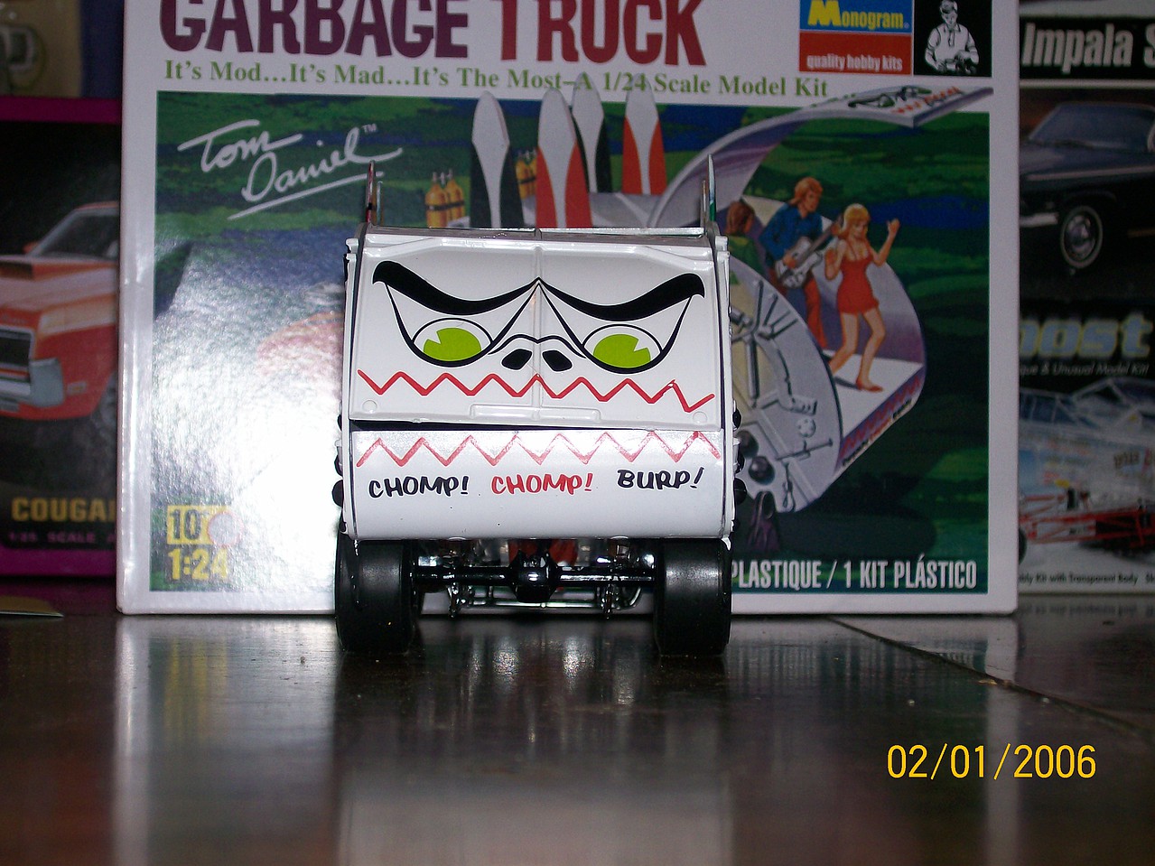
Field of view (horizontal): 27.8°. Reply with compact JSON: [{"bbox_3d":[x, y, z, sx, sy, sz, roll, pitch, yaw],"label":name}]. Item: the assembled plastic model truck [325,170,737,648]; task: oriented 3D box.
[{"bbox_3d":[-0.009,-0.004,0.515,0.081,0.098,0.145,0,-2,-1],"label":"assembled plastic model truck"}]

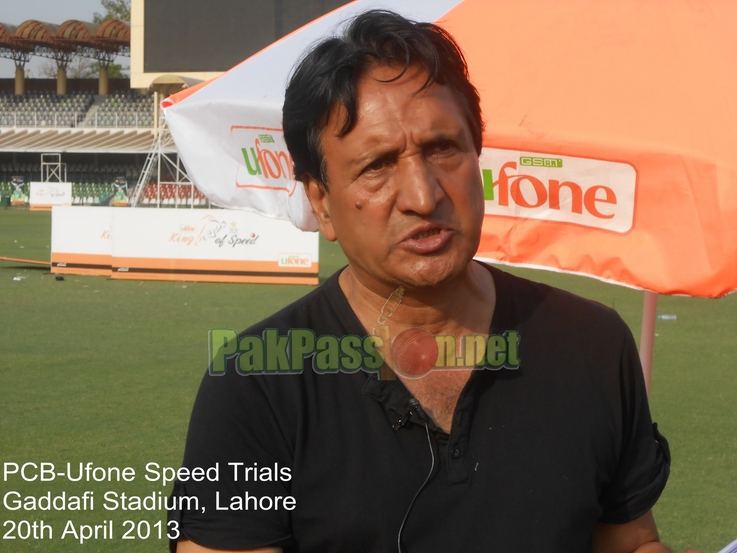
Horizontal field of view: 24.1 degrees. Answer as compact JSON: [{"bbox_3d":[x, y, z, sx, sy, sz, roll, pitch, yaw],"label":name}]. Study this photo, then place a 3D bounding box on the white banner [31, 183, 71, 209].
[{"bbox_3d":[-17.085,-4.298,92.900,2.440,1.524,0.060,-1,4,-36],"label":"white banner"}]

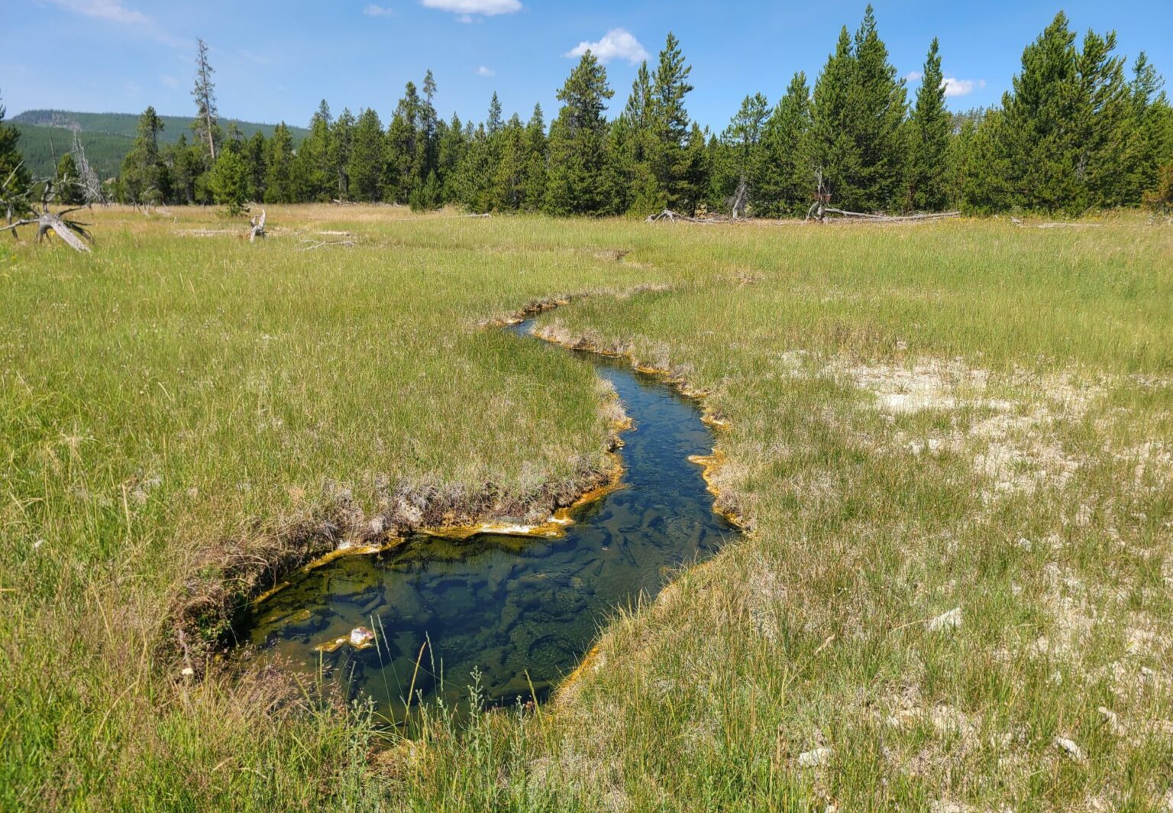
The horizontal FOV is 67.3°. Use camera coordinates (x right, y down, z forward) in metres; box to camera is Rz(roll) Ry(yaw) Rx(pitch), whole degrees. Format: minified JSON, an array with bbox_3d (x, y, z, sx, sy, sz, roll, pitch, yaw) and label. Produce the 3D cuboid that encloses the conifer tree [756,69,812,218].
[{"bbox_3d":[9.680,-12.780,43.120,2.820,6.800,2.820,0,14,0],"label":"conifer tree"}]

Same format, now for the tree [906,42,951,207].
[{"bbox_3d":[17.895,-14.539,45.938,2.362,8.758,2.362,5,15,20],"label":"tree"}]

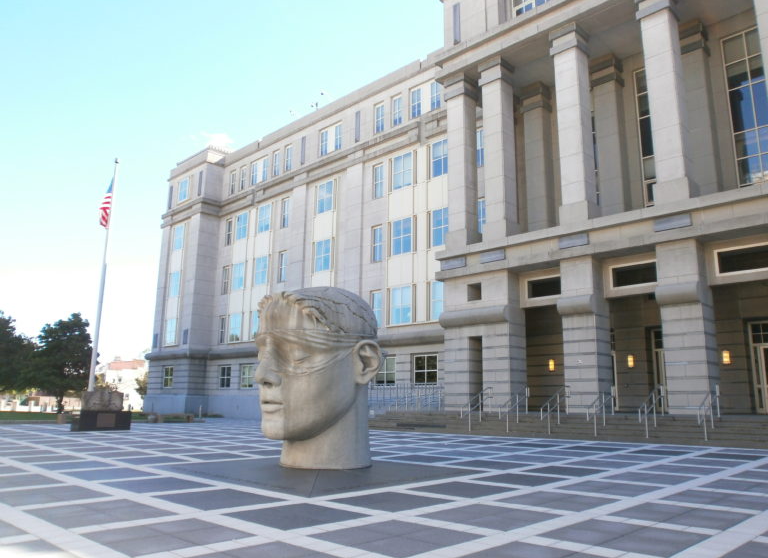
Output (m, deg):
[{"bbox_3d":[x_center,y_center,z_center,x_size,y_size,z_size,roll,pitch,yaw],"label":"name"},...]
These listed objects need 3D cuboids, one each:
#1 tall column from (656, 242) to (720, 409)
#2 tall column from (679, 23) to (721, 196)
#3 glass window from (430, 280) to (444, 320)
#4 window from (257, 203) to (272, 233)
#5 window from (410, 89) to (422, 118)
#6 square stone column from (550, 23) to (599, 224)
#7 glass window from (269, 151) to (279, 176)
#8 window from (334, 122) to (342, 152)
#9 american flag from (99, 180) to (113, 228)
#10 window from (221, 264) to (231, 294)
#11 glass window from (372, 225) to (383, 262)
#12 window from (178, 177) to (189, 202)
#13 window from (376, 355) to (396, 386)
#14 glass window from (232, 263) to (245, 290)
[{"bbox_3d":[9.868,1.605,19.502,1.240,5.550,1.480,-11,-16,42],"label":"tall column"},{"bbox_3d":[12.429,-6.251,23.661,1.080,7.850,0.980,-11,-17,42],"label":"tall column"},{"bbox_3d":[3.103,1.146,31.622,1.520,2.098,0.150,-11,-16,42],"label":"glass window"},{"bbox_3d":[-8.804,-4.430,44.417,1.580,2.009,0.150,-11,-16,42],"label":"window"},{"bbox_3d":[1.969,-10.299,35.152,0.720,1.930,0.180,-11,-17,42],"label":"window"},{"bbox_3d":[7.621,-6.110,23.864,1.140,8.302,1.120,-11,-16,43],"label":"square stone column"},{"bbox_3d":[-7.945,-8.554,44.510,0.832,1.895,0.150,-11,-16,42],"label":"glass window"},{"bbox_3d":[-3.169,-9.834,41.708,0.740,1.800,0.200,-11,-16,43],"label":"window"},{"bbox_3d":[-12.990,-3.576,28.000,0.480,2.420,0.380,6,-13,-25],"label":"american flag"},{"bbox_3d":[-13.057,0.098,49.418,1.020,2.250,0.200,-11,-16,43],"label":"window"},{"bbox_3d":[-0.380,-2.173,37.230,0.920,2.200,0.200,-11,-16,43],"label":"glass window"},{"bbox_3d":[-17.875,-7.953,53.590,1.692,2.096,0.200,-11,-16,43],"label":"window"},{"bbox_3d":[0.071,5.511,35.450,1.825,1.757,0.200,-11,-16,43],"label":"window"},{"bbox_3d":[-11.686,-0.201,48.112,1.570,2.060,0.200,-11,-16,43],"label":"glass window"}]

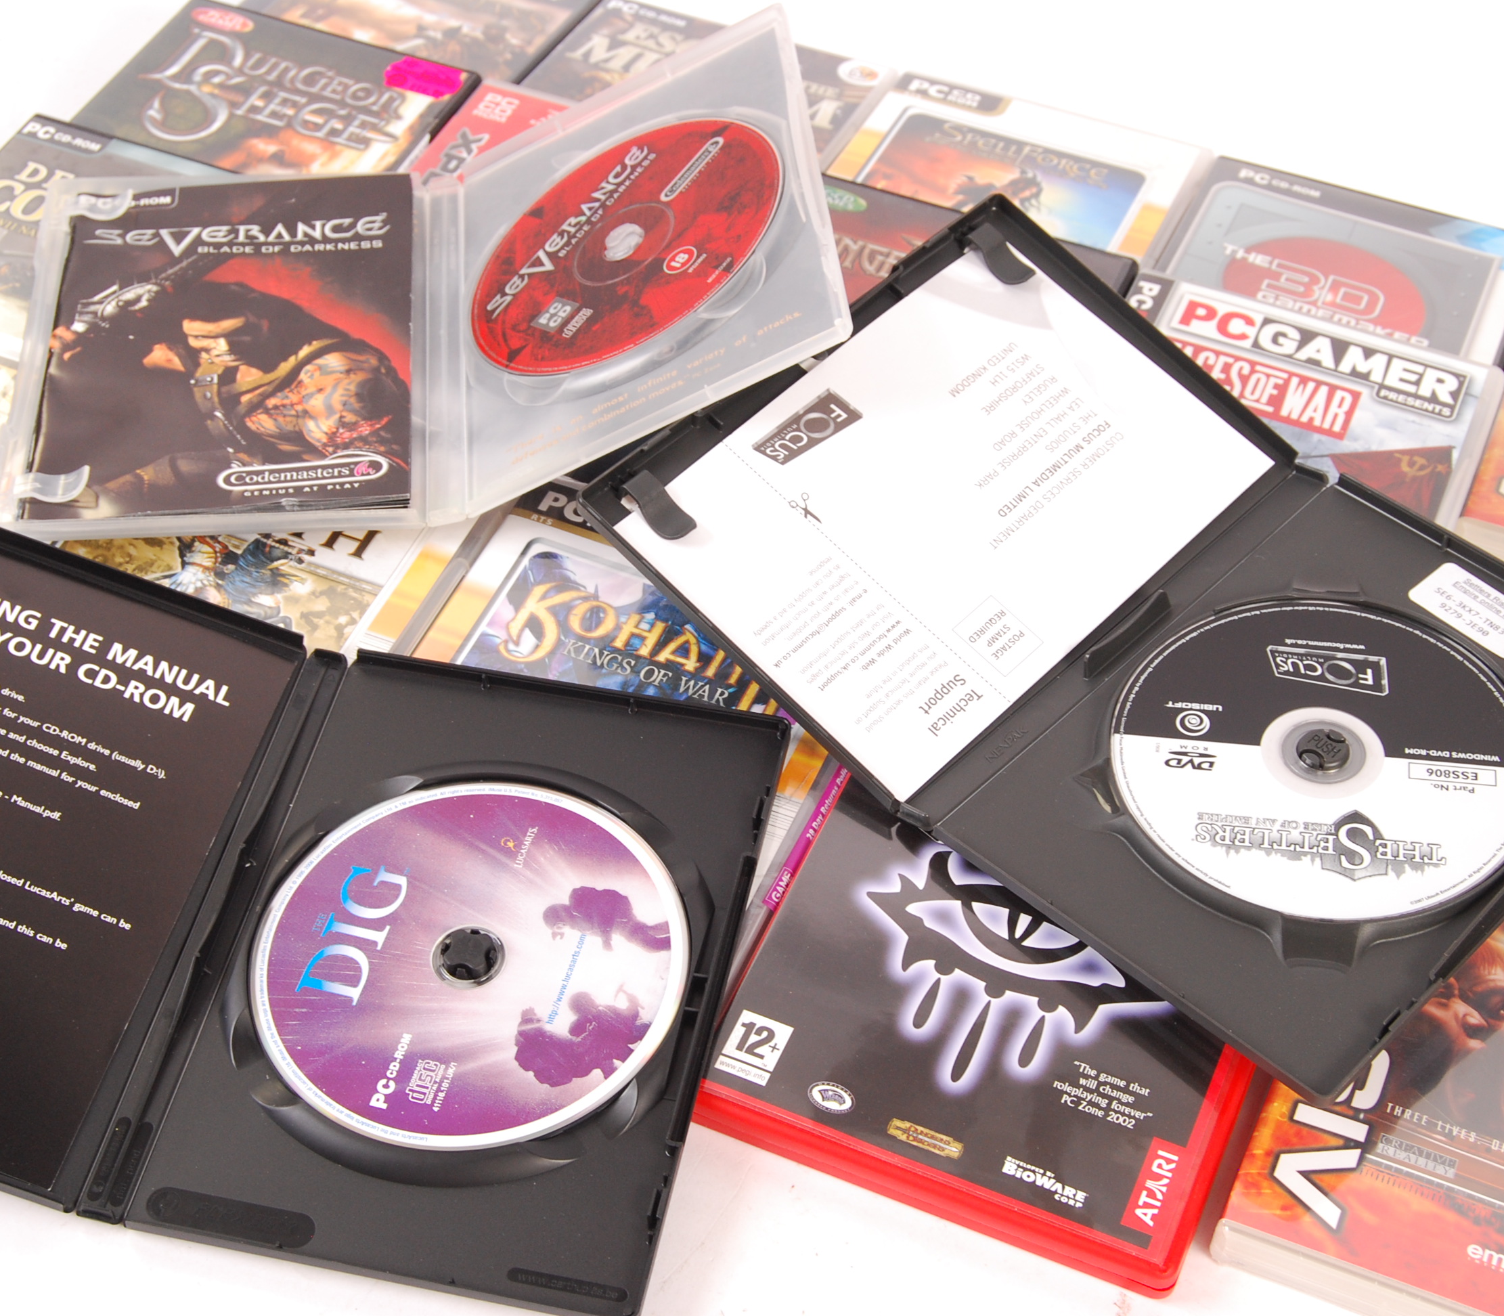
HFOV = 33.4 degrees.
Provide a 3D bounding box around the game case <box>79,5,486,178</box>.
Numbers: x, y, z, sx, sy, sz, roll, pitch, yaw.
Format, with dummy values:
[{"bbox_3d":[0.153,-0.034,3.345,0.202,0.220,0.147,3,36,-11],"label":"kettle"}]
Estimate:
[{"bbox_3d":[-0.210,-0.189,0.989,0.135,0.015,0.190,18,50,14],"label":"game case"}]

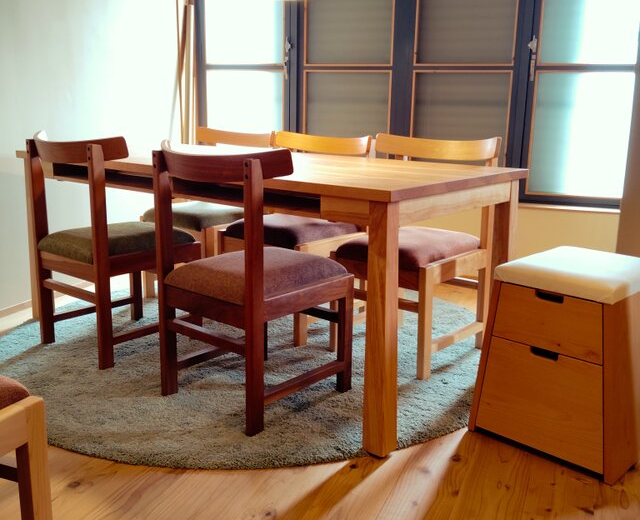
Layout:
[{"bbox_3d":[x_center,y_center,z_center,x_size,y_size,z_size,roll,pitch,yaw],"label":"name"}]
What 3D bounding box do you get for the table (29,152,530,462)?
[{"bbox_3d":[-0.270,-0.023,2.624,1.809,0.715,0.831,11,16,38],"label":"table"}]

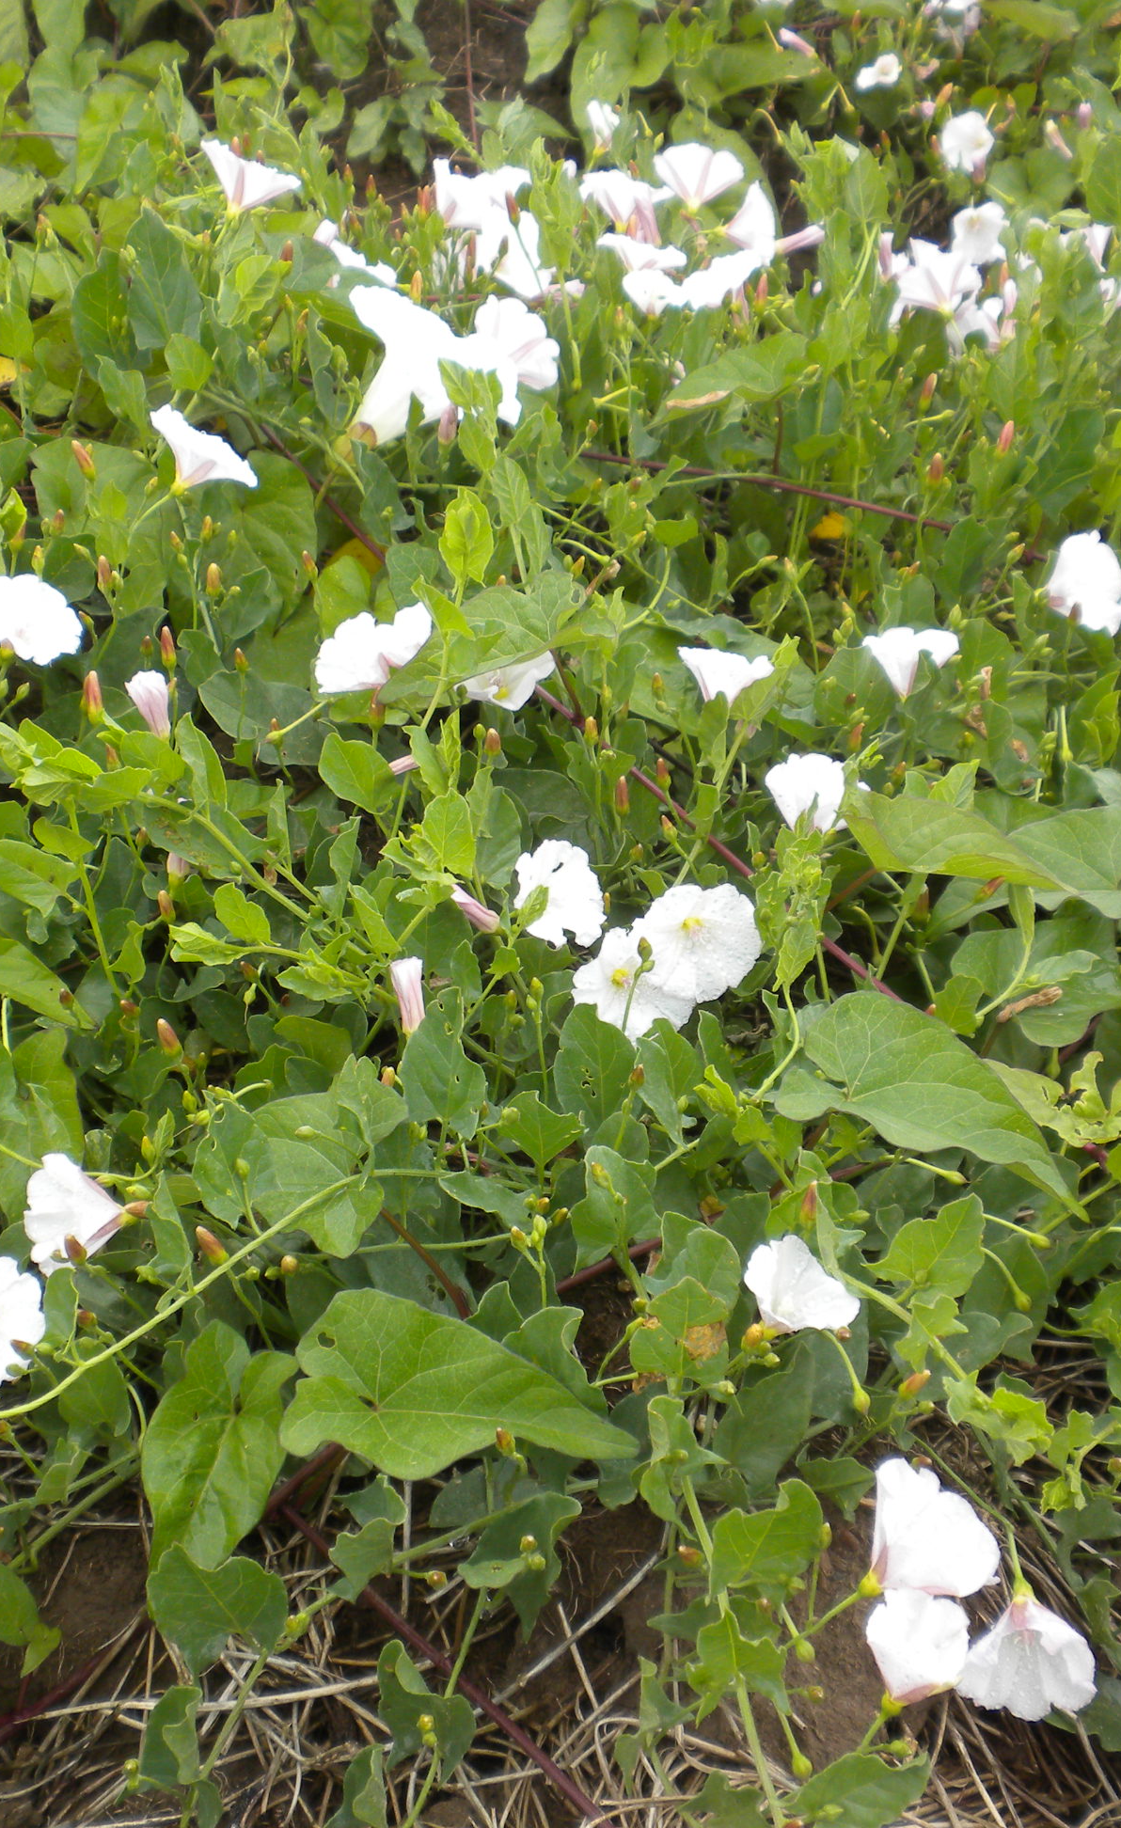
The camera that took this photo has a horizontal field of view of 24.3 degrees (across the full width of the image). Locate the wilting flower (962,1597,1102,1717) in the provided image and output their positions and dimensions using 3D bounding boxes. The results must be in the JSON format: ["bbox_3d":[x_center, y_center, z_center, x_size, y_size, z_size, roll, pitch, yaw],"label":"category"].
[{"bbox_3d":[0.095,0.151,0.530,0.027,0.027,0.021,-3,84,-3],"label":"wilting flower"}]

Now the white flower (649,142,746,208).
[{"bbox_3d":[0.046,-0.245,0.870,0.031,0.018,0.031,2,3,2],"label":"white flower"}]

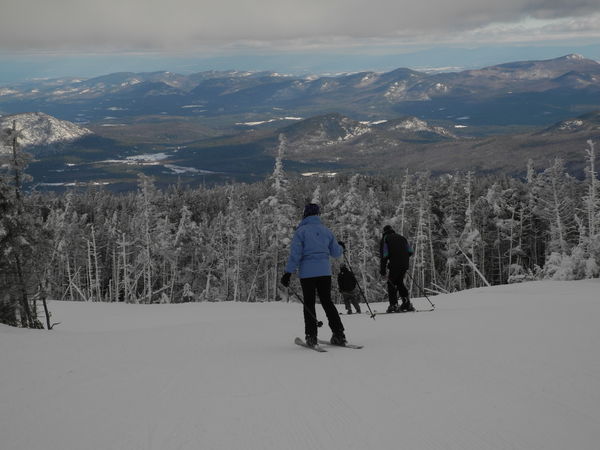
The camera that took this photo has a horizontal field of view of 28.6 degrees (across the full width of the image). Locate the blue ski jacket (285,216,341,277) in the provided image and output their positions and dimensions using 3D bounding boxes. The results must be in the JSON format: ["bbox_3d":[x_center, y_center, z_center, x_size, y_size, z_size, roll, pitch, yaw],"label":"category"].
[{"bbox_3d":[0.159,0.253,13.870,0.660,0.750,0.450,-2,8,-12],"label":"blue ski jacket"}]

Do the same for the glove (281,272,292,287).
[{"bbox_3d":[-0.159,0.641,13.870,0.120,0.170,0.130,-2,8,-12],"label":"glove"}]

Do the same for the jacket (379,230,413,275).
[{"bbox_3d":[1.847,0.522,22.800,0.540,0.800,0.460,-5,9,-32],"label":"jacket"}]

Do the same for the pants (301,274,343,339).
[{"bbox_3d":[0.265,0.902,13.900,0.480,0.840,0.360,-2,8,-13],"label":"pants"}]

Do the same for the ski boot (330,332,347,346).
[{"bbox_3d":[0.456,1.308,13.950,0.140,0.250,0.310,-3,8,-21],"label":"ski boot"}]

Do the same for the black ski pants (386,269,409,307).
[{"bbox_3d":[1.886,1.180,22.800,0.360,0.790,0.350,-6,10,-38],"label":"black ski pants"}]

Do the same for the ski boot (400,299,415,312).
[{"bbox_3d":[2.084,1.551,22.850,0.140,0.280,0.310,-7,11,-44],"label":"ski boot"}]

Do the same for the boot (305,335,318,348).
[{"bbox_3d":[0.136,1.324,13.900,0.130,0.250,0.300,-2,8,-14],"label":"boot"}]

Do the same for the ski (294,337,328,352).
[{"bbox_3d":[0.130,1.427,13.900,0.110,0.090,1.500,-2,-2,-13],"label":"ski"}]

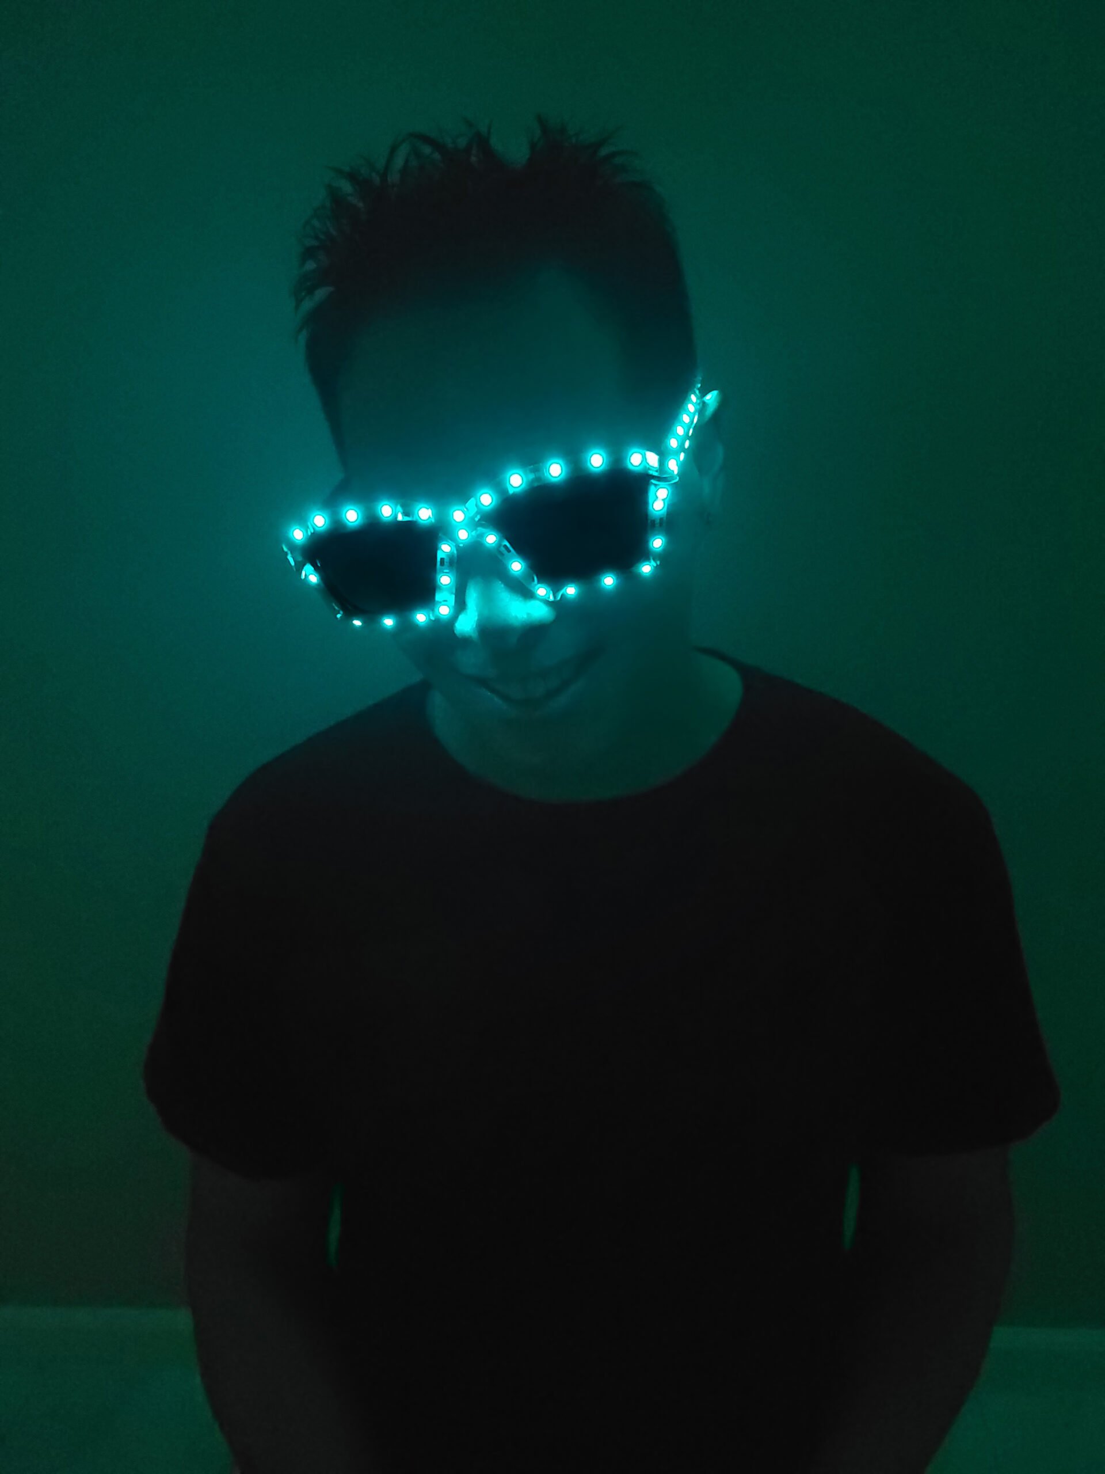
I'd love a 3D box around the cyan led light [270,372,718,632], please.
[{"bbox_3d":[-0.016,-0.108,0.497,0.166,0.055,0.146,-7,30,19],"label":"cyan led light"}]

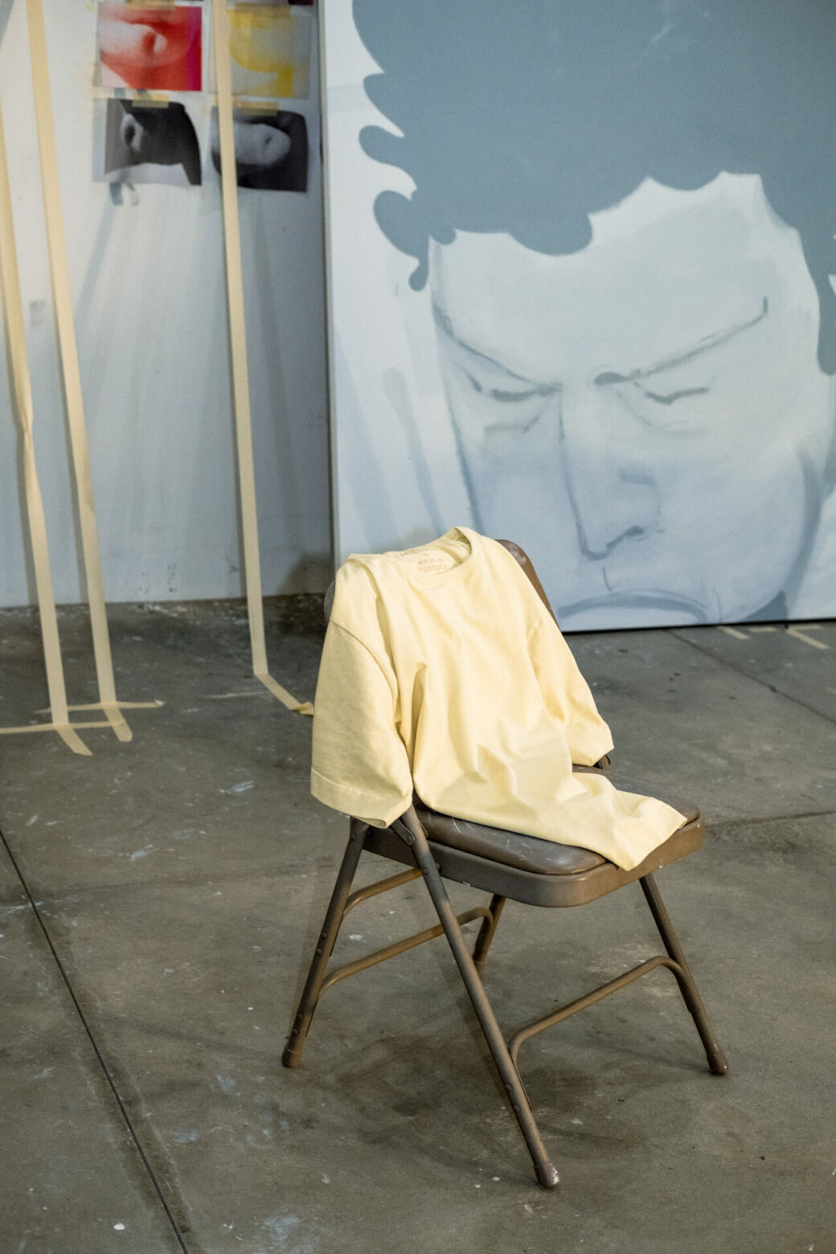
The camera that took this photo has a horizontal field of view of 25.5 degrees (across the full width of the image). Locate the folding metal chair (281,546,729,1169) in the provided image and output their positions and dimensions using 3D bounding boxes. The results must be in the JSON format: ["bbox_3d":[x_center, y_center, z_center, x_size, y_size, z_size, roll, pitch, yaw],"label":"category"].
[{"bbox_3d":[0.155,0.296,2.682,0.507,0.752,0.470,14,18,37],"label":"folding metal chair"}]

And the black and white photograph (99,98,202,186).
[{"bbox_3d":[-0.731,-1.337,5.101,0.279,0.218,0.030,-3,16,-21],"label":"black and white photograph"}]

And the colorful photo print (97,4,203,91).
[{"bbox_3d":[-0.730,-1.583,5.038,0.279,0.218,0.020,-3,16,-21],"label":"colorful photo print"}]

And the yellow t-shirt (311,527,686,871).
[{"bbox_3d":[0.167,0.088,2.620,0.465,0.385,0.490,14,18,37],"label":"yellow t-shirt"}]

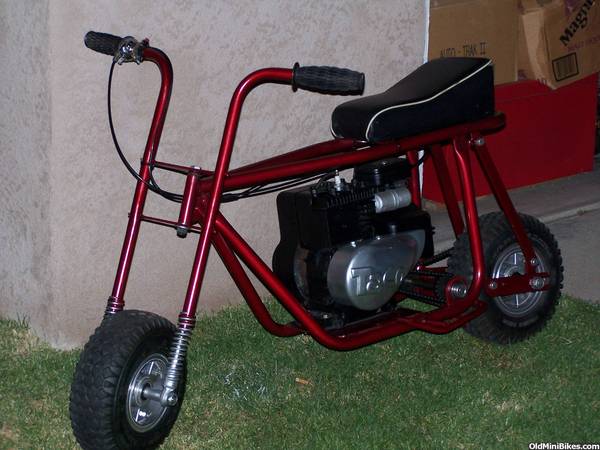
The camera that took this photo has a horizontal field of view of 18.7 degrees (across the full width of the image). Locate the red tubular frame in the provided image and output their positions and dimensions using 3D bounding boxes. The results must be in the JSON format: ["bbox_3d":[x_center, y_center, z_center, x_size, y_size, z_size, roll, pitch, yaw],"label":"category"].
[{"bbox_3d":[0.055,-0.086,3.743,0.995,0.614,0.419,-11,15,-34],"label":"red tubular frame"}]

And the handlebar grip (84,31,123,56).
[{"bbox_3d":[-0.395,-0.364,3.676,0.113,0.037,0.037,19,23,37],"label":"handlebar grip"}]

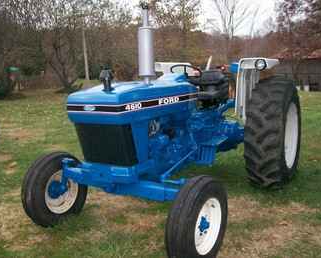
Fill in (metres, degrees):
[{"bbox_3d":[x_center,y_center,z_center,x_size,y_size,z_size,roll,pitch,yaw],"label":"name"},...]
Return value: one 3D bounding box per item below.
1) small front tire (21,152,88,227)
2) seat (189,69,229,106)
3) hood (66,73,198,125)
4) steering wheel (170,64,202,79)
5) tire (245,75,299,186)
[{"bbox_3d":[-1.089,0.638,3.786,0.209,0.768,0.768,6,14,34],"label":"small front tire"},{"bbox_3d":[0.661,-0.555,4.830,0.505,0.424,0.485,5,14,32],"label":"seat"},{"bbox_3d":[-0.178,-0.340,3.524,0.576,0.333,1.454,5,14,32],"label":"hood"},{"bbox_3d":[0.322,-0.656,4.274,0.404,0.071,0.404,5,-19,32],"label":"steering wheel"},{"bbox_3d":[1.498,0.060,4.641,0.408,1.414,1.414,5,14,32],"label":"tire"}]

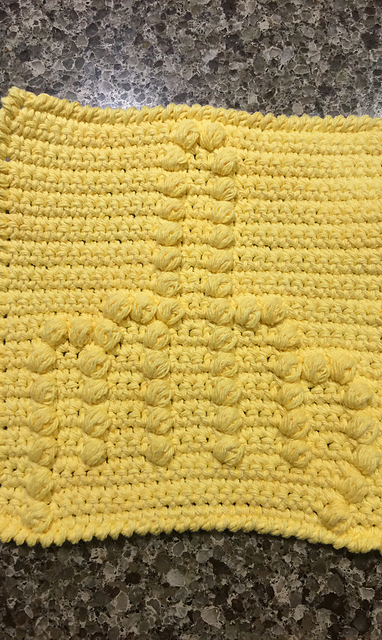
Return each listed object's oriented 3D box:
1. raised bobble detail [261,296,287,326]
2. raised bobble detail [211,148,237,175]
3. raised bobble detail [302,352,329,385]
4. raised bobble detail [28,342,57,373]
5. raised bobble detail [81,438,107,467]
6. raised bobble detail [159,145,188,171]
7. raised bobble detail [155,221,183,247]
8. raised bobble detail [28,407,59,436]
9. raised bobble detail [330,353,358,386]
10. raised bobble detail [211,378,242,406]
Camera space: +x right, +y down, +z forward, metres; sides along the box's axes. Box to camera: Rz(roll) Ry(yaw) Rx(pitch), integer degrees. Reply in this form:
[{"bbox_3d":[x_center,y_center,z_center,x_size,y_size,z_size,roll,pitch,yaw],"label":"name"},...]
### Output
[{"bbox_3d":[0.046,-0.005,0.296,0.014,0.010,0.016,0,78,0],"label":"raised bobble detail"},{"bbox_3d":[0.019,-0.088,0.301,0.014,0.009,0.015,0,81,0],"label":"raised bobble detail"},{"bbox_3d":[0.069,0.027,0.296,0.016,0.009,0.017,0,81,0],"label":"raised bobble detail"},{"bbox_3d":[-0.082,0.021,0.297,0.016,0.009,0.016,0,81,0],"label":"raised bobble detail"},{"bbox_3d":[-0.050,0.069,0.281,0.014,0.010,0.014,0,78,0],"label":"raised bobble detail"},{"bbox_3d":[-0.010,-0.093,0.308,0.016,0.008,0.014,0,81,0],"label":"raised bobble detail"},{"bbox_3d":[-0.012,-0.050,0.308,0.016,0.009,0.015,0,81,0],"label":"raised bobble detail"},{"bbox_3d":[-0.080,0.055,0.291,0.017,0.009,0.016,0,81,0],"label":"raised bobble detail"},{"bbox_3d":[0.082,0.026,0.289,0.015,0.008,0.017,0,81,0],"label":"raised bobble detail"},{"bbox_3d":[0.019,0.038,0.282,0.015,0.009,0.014,0,78,0],"label":"raised bobble detail"}]

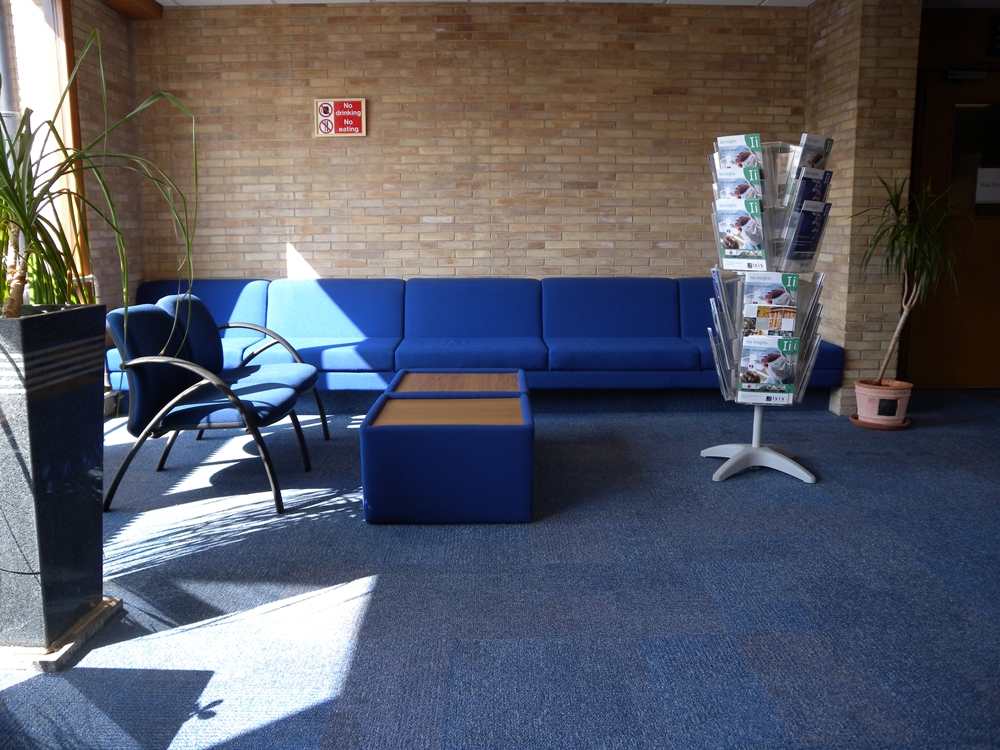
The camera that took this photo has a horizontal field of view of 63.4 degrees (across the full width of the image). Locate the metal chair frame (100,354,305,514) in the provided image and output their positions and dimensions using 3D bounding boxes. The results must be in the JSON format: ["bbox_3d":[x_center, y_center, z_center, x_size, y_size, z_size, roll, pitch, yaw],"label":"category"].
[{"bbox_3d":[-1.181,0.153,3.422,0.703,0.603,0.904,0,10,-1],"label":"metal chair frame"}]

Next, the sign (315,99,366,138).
[{"bbox_3d":[-0.981,-1.581,4.979,0.312,0.231,0.030,0,10,0],"label":"sign"}]

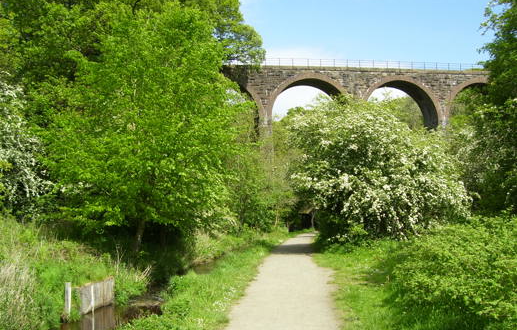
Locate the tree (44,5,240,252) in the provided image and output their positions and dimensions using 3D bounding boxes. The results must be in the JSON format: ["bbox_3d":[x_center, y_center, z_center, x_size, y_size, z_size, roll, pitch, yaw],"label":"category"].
[{"bbox_3d":[-3.610,-1.136,17.200,6.000,7.600,5.400,0,-3,0],"label":"tree"}]

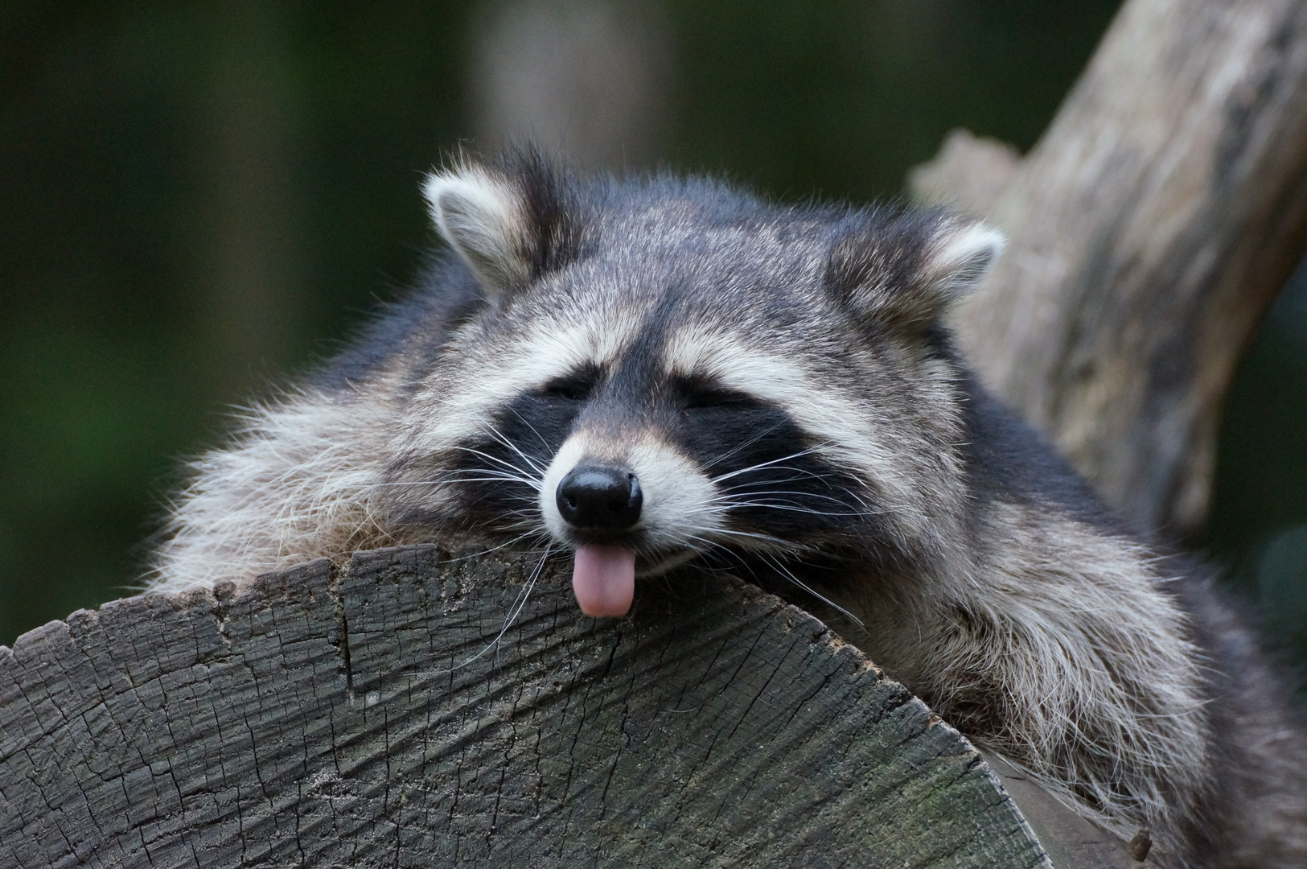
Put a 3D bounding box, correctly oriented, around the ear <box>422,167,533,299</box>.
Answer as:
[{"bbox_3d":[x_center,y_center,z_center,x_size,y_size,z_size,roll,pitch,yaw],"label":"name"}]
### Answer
[{"bbox_3d":[-0.056,-0.064,4.335,0.036,0.042,0.028,-1,5,23],"label":"ear"}]

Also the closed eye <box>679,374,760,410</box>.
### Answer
[{"bbox_3d":[0.020,-0.013,4.260,0.025,0.011,0.011,5,9,3],"label":"closed eye"}]

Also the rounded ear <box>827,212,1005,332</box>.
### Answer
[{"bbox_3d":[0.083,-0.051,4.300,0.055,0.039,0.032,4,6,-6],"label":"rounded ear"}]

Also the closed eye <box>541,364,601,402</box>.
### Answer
[{"bbox_3d":[-0.026,-0.016,4.272,0.020,0.011,0.010,8,9,23],"label":"closed eye"}]

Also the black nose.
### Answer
[{"bbox_3d":[-0.017,0.019,4.212,0.026,0.021,0.020,6,9,15],"label":"black nose"}]

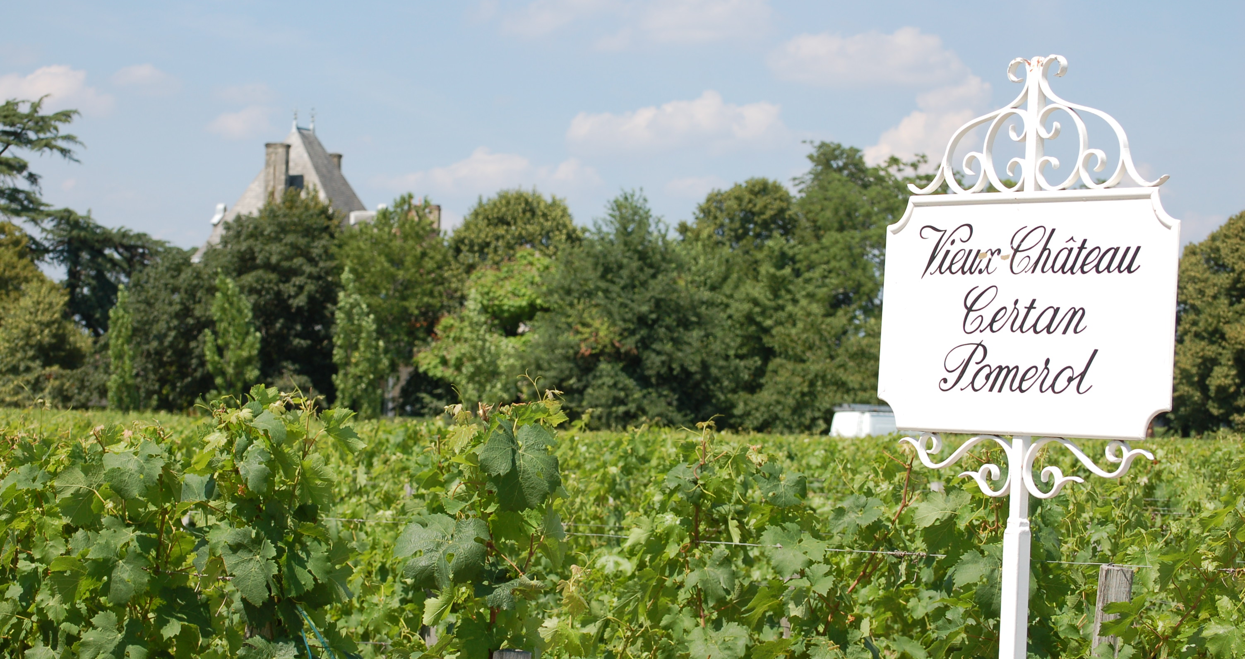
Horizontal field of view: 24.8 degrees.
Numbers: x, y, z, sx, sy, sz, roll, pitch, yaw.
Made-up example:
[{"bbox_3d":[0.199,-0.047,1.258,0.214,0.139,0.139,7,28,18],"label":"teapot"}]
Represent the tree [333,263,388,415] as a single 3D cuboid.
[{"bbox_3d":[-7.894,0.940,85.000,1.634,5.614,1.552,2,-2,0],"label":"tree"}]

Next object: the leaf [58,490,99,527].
[{"bbox_3d":[-1.077,0.353,5.600,0.083,0.079,0.050,2,-2,-11],"label":"leaf"}]

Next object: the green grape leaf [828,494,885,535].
[{"bbox_3d":[0.524,0.416,6.350,0.130,0.100,0.050,1,-27,10],"label":"green grape leaf"}]

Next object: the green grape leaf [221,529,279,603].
[{"bbox_3d":[-0.693,0.439,5.250,0.108,0.146,0.045,2,-2,-8],"label":"green grape leaf"}]

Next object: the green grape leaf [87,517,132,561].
[{"bbox_3d":[-0.978,0.398,5.400,0.089,0.089,0.045,2,-24,6],"label":"green grape leaf"}]

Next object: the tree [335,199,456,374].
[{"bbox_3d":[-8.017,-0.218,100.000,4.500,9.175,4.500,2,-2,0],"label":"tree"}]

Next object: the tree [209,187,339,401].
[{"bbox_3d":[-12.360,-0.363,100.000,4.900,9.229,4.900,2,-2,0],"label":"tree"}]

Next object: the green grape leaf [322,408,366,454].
[{"bbox_3d":[-0.512,0.186,5.200,0.080,0.086,0.050,2,-2,-6],"label":"green grape leaf"}]

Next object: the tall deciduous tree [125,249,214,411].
[{"bbox_3d":[-16.424,0.672,103.000,3.607,7.213,4.200,2,-2,0],"label":"tall deciduous tree"}]

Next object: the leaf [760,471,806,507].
[{"bbox_3d":[0.365,0.363,6.450,0.104,0.084,0.045,2,-2,3],"label":"leaf"}]

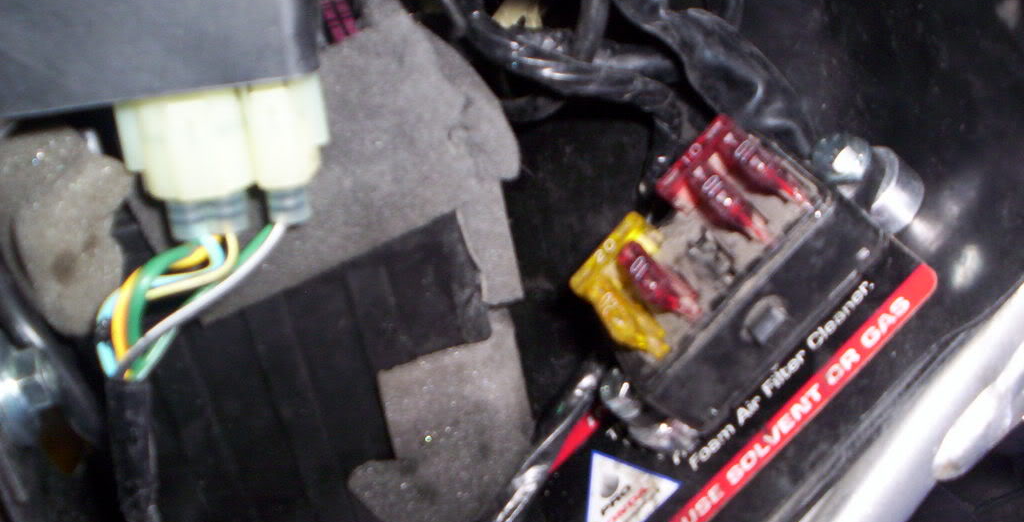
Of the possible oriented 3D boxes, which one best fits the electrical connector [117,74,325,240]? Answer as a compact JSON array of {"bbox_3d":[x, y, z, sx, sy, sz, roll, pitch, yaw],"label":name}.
[{"bbox_3d":[-0.052,-0.019,0.198,0.034,0.025,0.017,-12,16,-3],"label":"electrical connector"}]

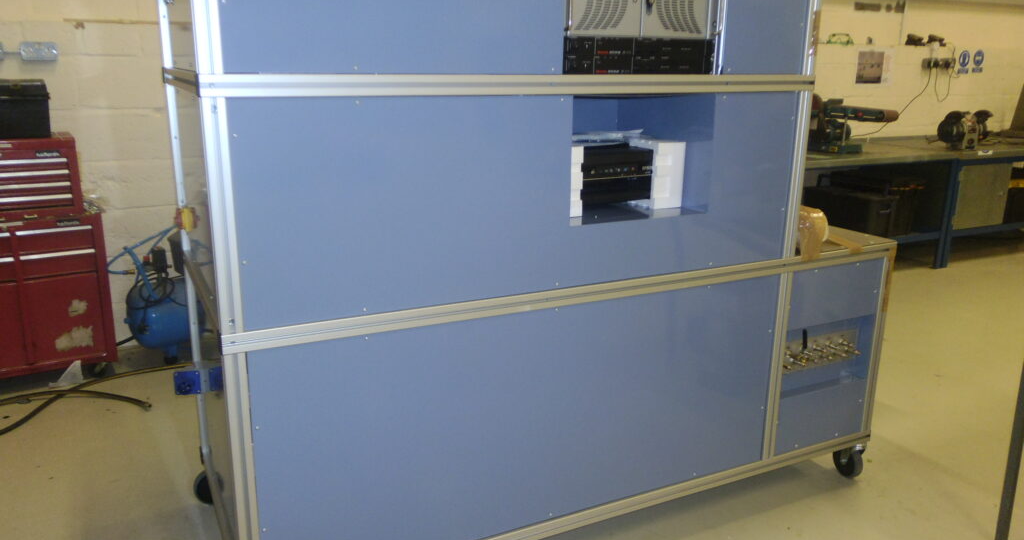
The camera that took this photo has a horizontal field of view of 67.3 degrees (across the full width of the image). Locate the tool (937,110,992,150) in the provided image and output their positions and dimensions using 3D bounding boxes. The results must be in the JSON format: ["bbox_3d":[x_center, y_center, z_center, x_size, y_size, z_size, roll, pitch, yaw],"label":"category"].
[{"bbox_3d":[3.402,-1.049,5.776,0.370,0.275,0.210,-1,15,-7],"label":"tool"}]

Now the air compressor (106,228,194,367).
[{"bbox_3d":[-1.733,0.113,3.829,0.420,0.640,0.350,-7,17,-27],"label":"air compressor"}]

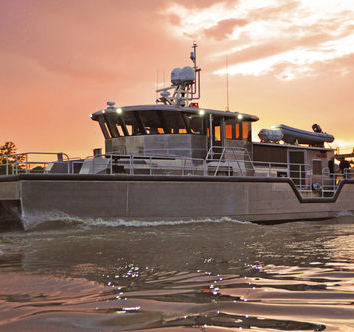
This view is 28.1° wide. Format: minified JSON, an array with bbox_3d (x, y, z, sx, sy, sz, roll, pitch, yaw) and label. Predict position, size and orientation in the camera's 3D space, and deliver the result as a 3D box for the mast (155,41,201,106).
[{"bbox_3d":[0.070,-4.030,30.800,1.400,2.800,1.550,1,-3,-37],"label":"mast"}]

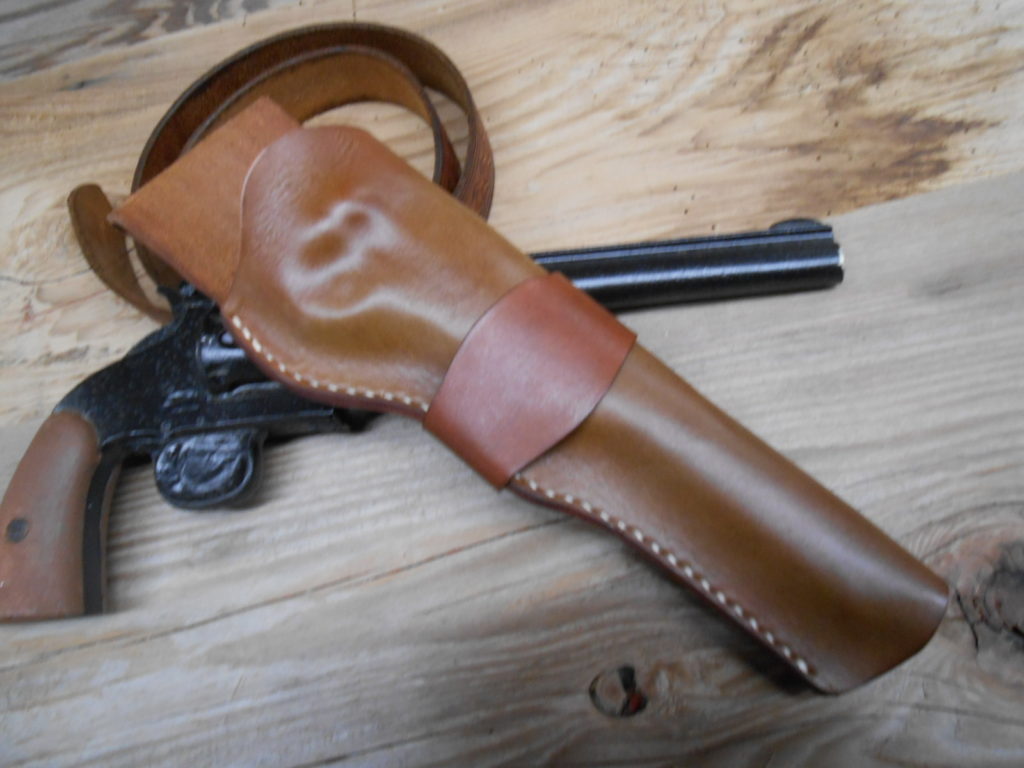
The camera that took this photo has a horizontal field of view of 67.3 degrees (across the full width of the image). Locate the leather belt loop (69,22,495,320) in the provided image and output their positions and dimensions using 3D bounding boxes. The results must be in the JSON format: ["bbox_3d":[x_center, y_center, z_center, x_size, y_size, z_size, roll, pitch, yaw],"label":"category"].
[{"bbox_3d":[-0.092,-0.083,0.319,0.163,0.032,0.136,-18,63,-9],"label":"leather belt loop"}]

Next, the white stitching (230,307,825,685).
[{"bbox_3d":[0.000,0.032,0.246,0.215,0.010,0.018,31,66,7],"label":"white stitching"}]

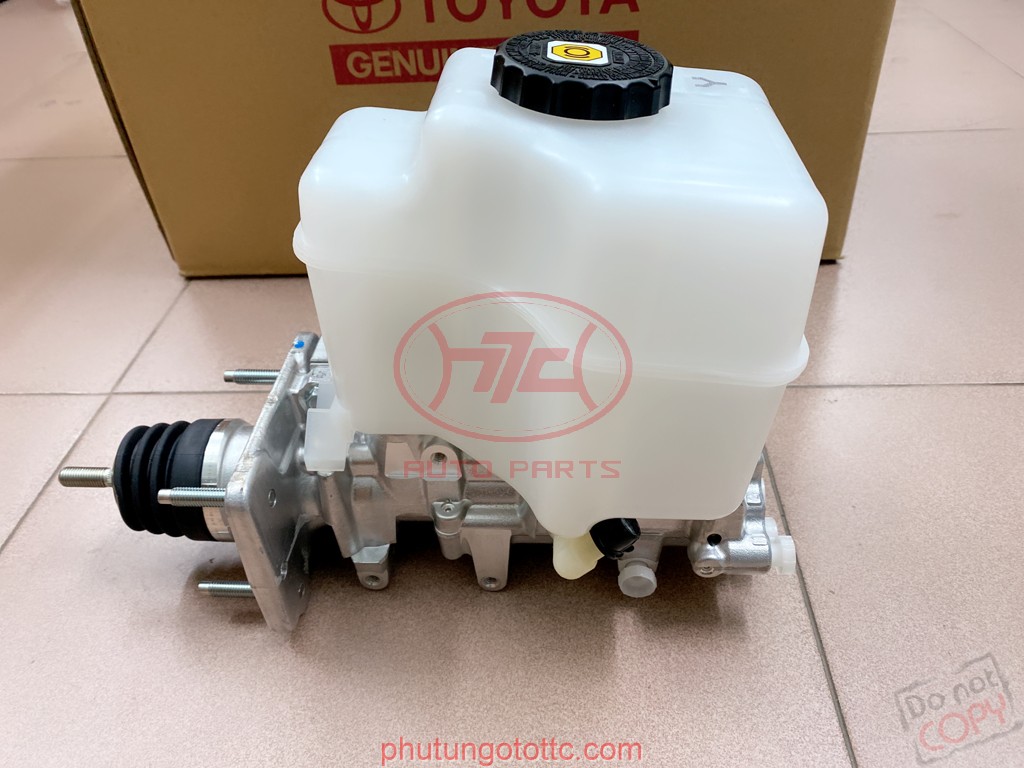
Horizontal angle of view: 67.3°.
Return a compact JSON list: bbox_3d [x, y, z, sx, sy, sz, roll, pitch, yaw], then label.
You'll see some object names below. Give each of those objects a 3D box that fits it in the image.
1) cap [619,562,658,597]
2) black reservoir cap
[{"bbox_3d":[0.056,0.087,0.342,0.017,0.017,0.009,3,40,-2],"label":"cap"},{"bbox_3d":[0.025,-0.108,0.265,0.063,0.011,0.063,3,39,-2],"label":"black reservoir cap"}]

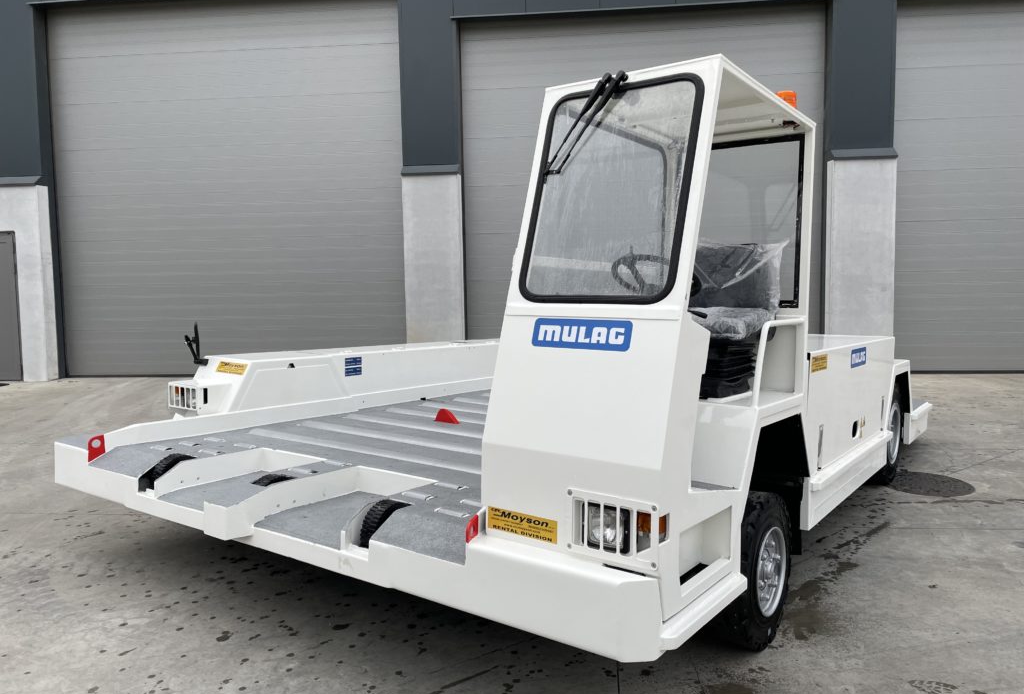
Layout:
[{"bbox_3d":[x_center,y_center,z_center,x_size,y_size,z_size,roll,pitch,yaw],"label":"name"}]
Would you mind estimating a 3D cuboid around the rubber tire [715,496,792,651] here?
[{"bbox_3d":[0.909,0.838,3.043,0.210,0.590,0.590,3,4,36],"label":"rubber tire"}]

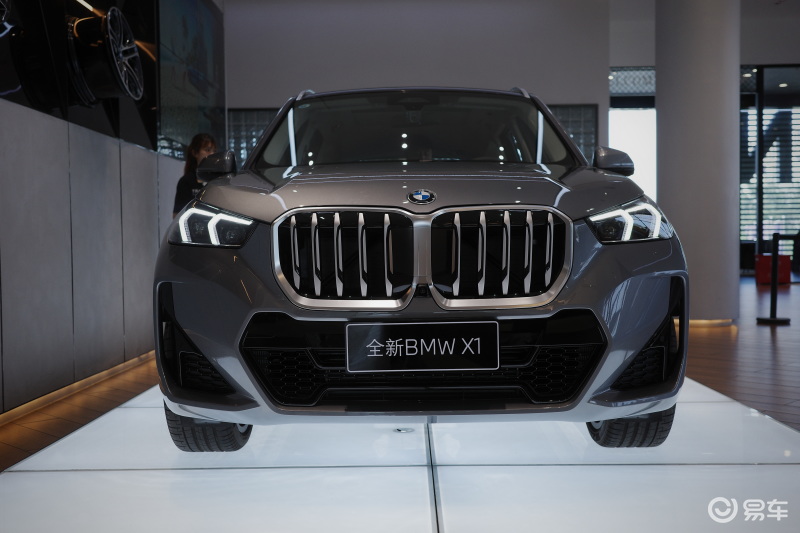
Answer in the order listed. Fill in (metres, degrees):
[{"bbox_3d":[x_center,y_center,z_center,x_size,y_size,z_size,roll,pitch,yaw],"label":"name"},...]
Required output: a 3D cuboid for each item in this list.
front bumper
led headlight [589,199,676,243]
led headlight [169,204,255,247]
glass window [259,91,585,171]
[{"bbox_3d":[0.066,0.155,2.745,1.790,0.610,0.520,-1,2,0],"label":"front bumper"},{"bbox_3d":[0.749,-0.155,2.851,0.360,0.155,0.380,-1,2,0],"label":"led headlight"},{"bbox_3d":[-0.621,-0.140,2.862,0.360,0.155,0.380,-1,2,0],"label":"led headlight"},{"bbox_3d":[0.070,-0.593,4.139,1.440,0.170,0.880,-1,36,0],"label":"glass window"}]

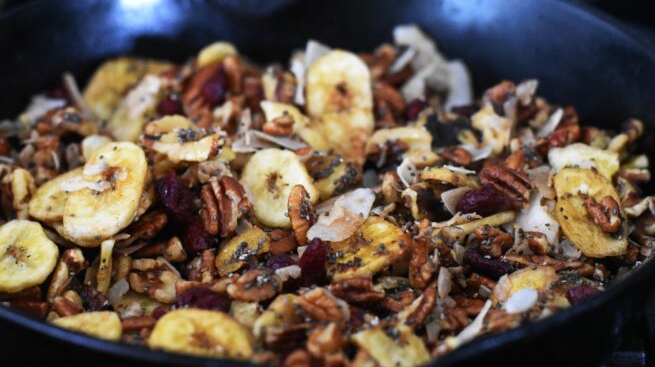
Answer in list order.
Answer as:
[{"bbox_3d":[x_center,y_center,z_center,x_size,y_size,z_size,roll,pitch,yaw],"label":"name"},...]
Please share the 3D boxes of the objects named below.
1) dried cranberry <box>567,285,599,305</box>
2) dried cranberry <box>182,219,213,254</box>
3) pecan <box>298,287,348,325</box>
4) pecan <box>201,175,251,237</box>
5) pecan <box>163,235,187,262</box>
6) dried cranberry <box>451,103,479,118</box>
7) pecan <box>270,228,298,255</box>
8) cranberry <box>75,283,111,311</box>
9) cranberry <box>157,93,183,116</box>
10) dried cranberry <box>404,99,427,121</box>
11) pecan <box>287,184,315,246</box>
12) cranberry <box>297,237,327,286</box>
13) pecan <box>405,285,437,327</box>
[{"bbox_3d":[0.081,0.036,0.432,0.013,0.008,0.010,-4,32,-6],"label":"dried cranberry"},{"bbox_3d":[-0.046,0.019,0.484,0.011,0.010,0.013,2,47,4],"label":"dried cranberry"},{"bbox_3d":[-0.002,0.040,0.449,0.015,0.007,0.011,38,68,19],"label":"pecan"},{"bbox_3d":[-0.038,0.008,0.503,0.018,0.009,0.024,-4,71,-1],"label":"pecan"},{"bbox_3d":[-0.052,0.022,0.460,0.009,0.009,0.010,-1,32,0],"label":"pecan"},{"bbox_3d":[0.056,-0.029,0.553,0.014,0.008,0.010,0,32,1],"label":"dried cranberry"},{"bbox_3d":[-0.015,0.020,0.459,0.013,0.009,0.011,-1,32,0],"label":"pecan"},{"bbox_3d":[-0.076,0.037,0.444,0.012,0.008,0.010,20,37,30],"label":"cranberry"},{"bbox_3d":[-0.067,-0.034,0.580,0.011,0.009,0.010,0,31,1],"label":"cranberry"},{"bbox_3d":[0.036,-0.030,0.554,0.011,0.009,0.012,15,35,24],"label":"dried cranberry"},{"bbox_3d":[-0.009,0.011,0.464,0.009,0.021,0.009,-8,-2,5],"label":"pecan"},{"bbox_3d":[-0.005,0.026,0.445,0.009,0.016,0.009,7,7,-5],"label":"cranberry"},{"bbox_3d":[0.029,0.038,0.422,0.008,0.009,0.018,24,64,29],"label":"pecan"}]

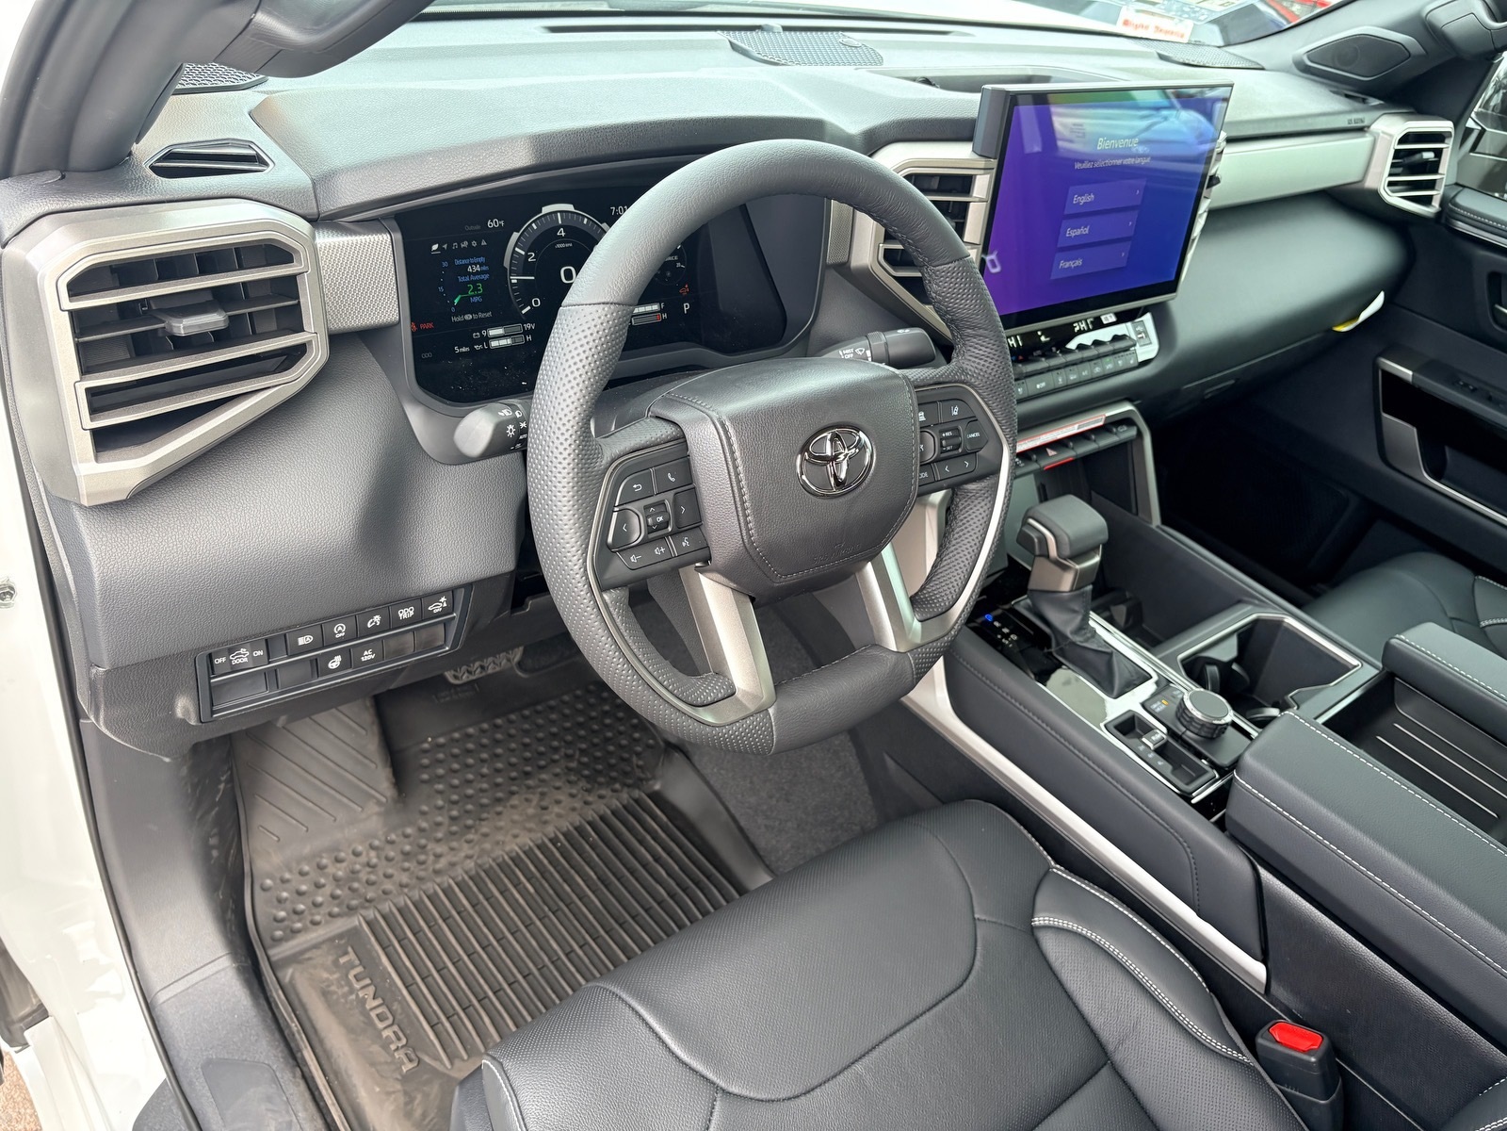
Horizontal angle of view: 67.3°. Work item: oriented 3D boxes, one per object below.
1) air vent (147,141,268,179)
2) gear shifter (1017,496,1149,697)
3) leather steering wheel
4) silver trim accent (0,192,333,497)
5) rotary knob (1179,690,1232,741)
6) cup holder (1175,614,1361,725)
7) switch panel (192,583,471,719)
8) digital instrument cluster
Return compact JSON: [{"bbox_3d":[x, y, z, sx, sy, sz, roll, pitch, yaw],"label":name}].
[{"bbox_3d":[-0.323,-0.236,0.677,0.068,0.025,0.038,-17,76,-33],"label":"air vent"},{"bbox_3d":[0.290,0.012,0.991,0.068,0.125,0.160,-17,41,-33],"label":"gear shifter"},{"bbox_3d":[0.019,-0.076,0.754,0.385,0.385,0.100,-17,18,-33],"label":"leather steering wheel"},{"bbox_3d":[-0.346,-0.140,0.695,0.075,0.167,0.158,26,36,38],"label":"silver trim accent"},{"bbox_3d":[0.383,0.124,0.957,0.042,0.023,0.042,6,33,-4],"label":"rotary knob"},{"bbox_3d":[0.451,0.121,1.042,0.180,0.085,0.115,-17,41,-33],"label":"cup holder"},{"bbox_3d":[-0.295,0.054,0.801,0.188,0.055,0.030,-17,36,-33],"label":"switch panel"},{"bbox_3d":[-0.118,-0.245,1.001,0.395,0.164,0.040,-18,26,-35],"label":"digital instrument cluster"}]

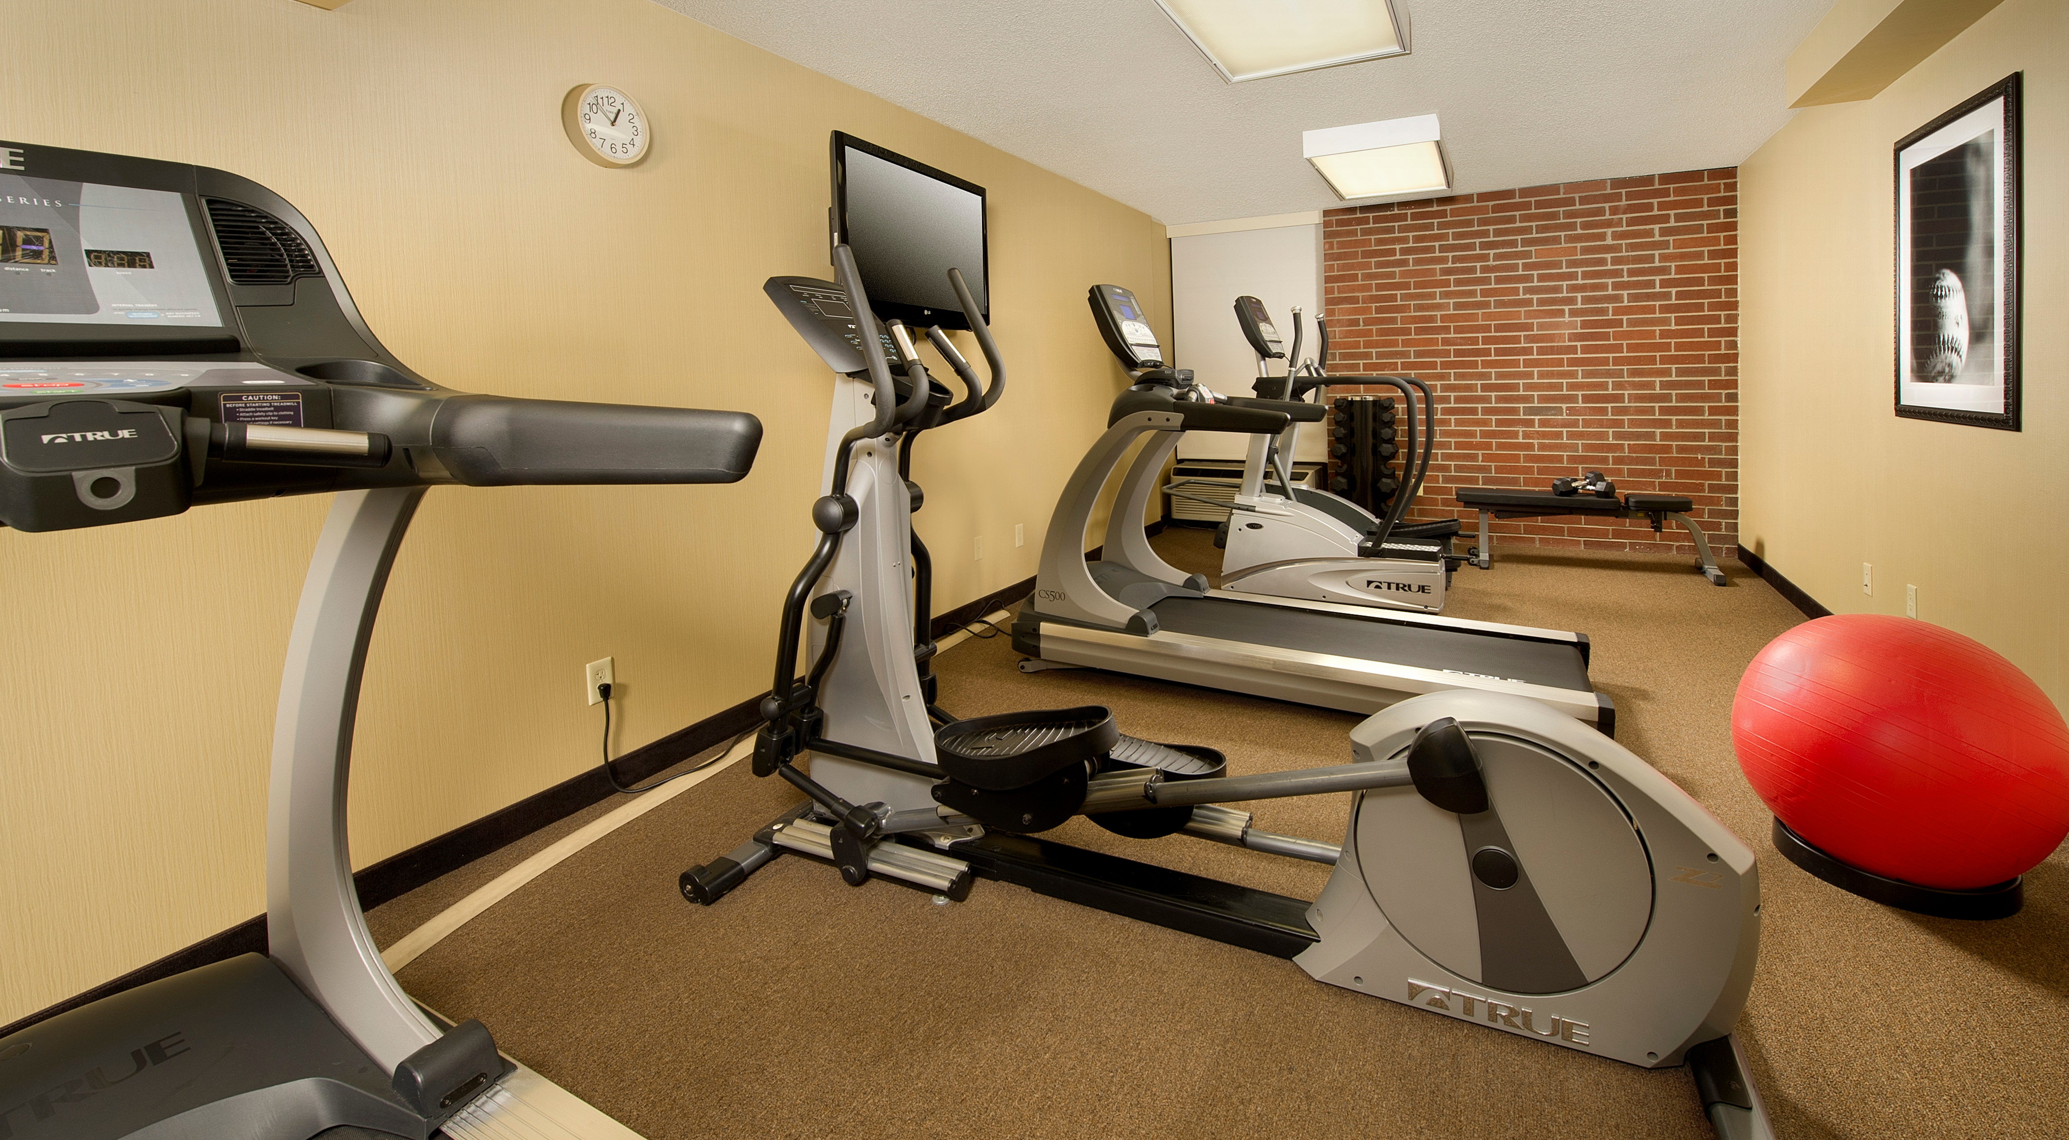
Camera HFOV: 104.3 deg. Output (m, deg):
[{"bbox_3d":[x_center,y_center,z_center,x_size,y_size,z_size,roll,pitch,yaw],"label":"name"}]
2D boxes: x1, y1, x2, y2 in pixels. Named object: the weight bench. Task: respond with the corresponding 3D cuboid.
[{"bbox_3d":[3.137,-0.236,4.626,1.260,0.430,0.550,3,10,22],"label":"weight bench"}]

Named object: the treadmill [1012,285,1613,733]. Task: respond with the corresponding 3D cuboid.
[{"bbox_3d":[0.925,-0.307,2.932,1.930,1.450,0.780,4,10,25],"label":"treadmill"}]

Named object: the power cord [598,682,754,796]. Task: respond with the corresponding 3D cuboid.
[{"bbox_3d":[-1.032,0.436,2.414,0.100,0.320,0.520,5,11,30],"label":"power cord"}]

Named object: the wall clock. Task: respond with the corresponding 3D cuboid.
[{"bbox_3d":[-1.200,-1.240,2.246,0.065,0.230,0.230,5,11,31],"label":"wall clock"}]

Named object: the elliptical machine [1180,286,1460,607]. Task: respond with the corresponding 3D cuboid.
[{"bbox_3d":[1.546,-0.693,4.270,1.380,1.540,0.720,4,10,26],"label":"elliptical machine"}]

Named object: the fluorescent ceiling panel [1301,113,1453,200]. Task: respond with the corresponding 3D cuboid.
[{"bbox_3d":[1.859,-2.159,4.276,0.590,0.130,1.150,5,11,30],"label":"fluorescent ceiling panel"}]

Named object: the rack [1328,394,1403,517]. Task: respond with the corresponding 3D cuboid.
[{"bbox_3d":[2.188,-0.661,5.300,0.500,0.980,0.450,4,10,25],"label":"rack"}]

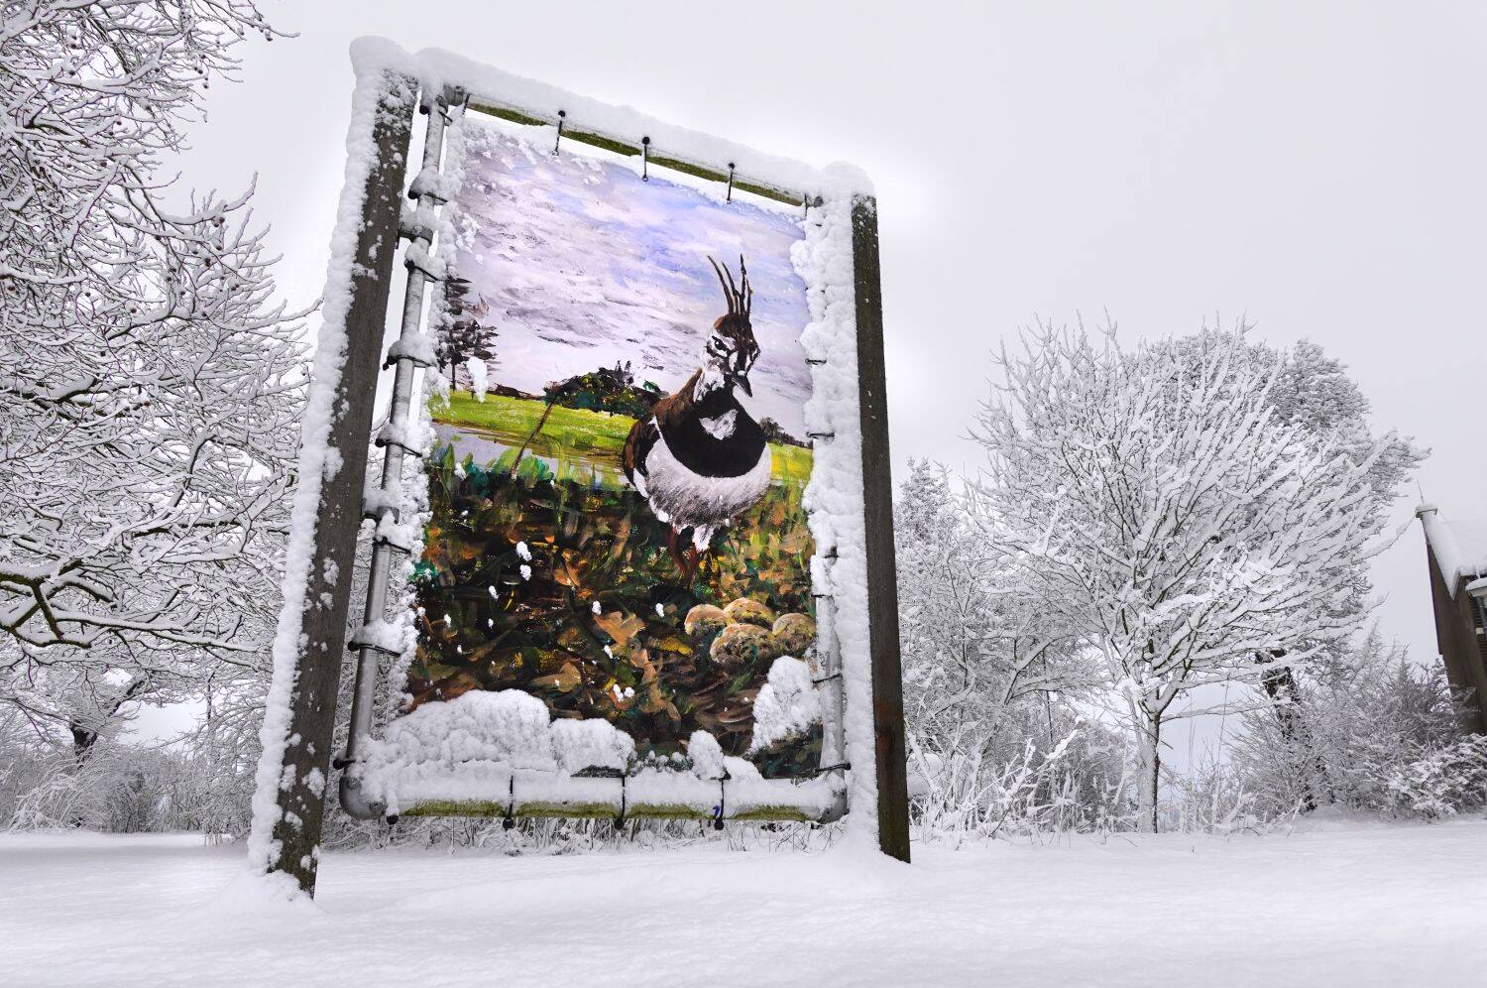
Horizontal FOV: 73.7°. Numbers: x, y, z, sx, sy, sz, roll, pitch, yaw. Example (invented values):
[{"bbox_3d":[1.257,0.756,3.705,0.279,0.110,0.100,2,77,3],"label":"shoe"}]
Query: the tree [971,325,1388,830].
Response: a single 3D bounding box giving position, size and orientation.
[{"bbox_3d":[5.316,0.883,12.341,4.850,6.300,4.800,0,-18,0],"label":"tree"}]

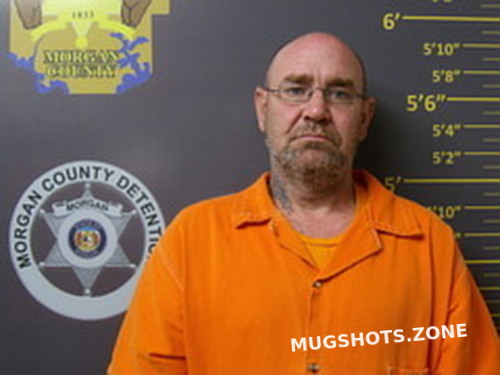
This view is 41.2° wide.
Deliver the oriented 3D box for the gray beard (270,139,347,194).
[{"bbox_3d":[0.091,-0.033,1.025,0.118,0.085,0.080,3,0,2],"label":"gray beard"}]

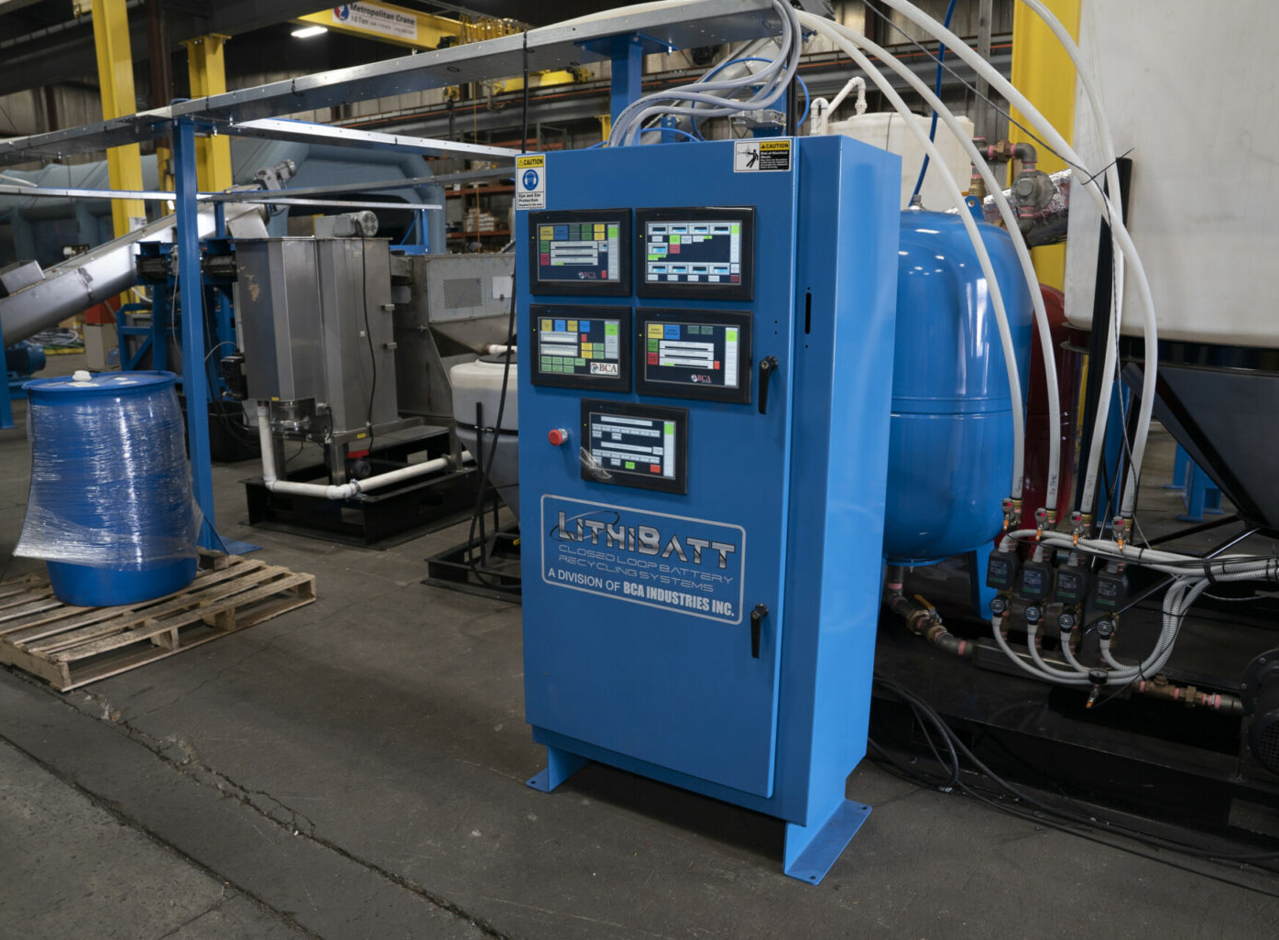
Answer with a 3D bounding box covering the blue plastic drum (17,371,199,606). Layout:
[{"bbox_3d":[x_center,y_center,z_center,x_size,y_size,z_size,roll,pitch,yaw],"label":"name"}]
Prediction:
[{"bbox_3d":[-2.213,0.055,3.950,0.605,0.885,0.605,7,14,31],"label":"blue plastic drum"}]

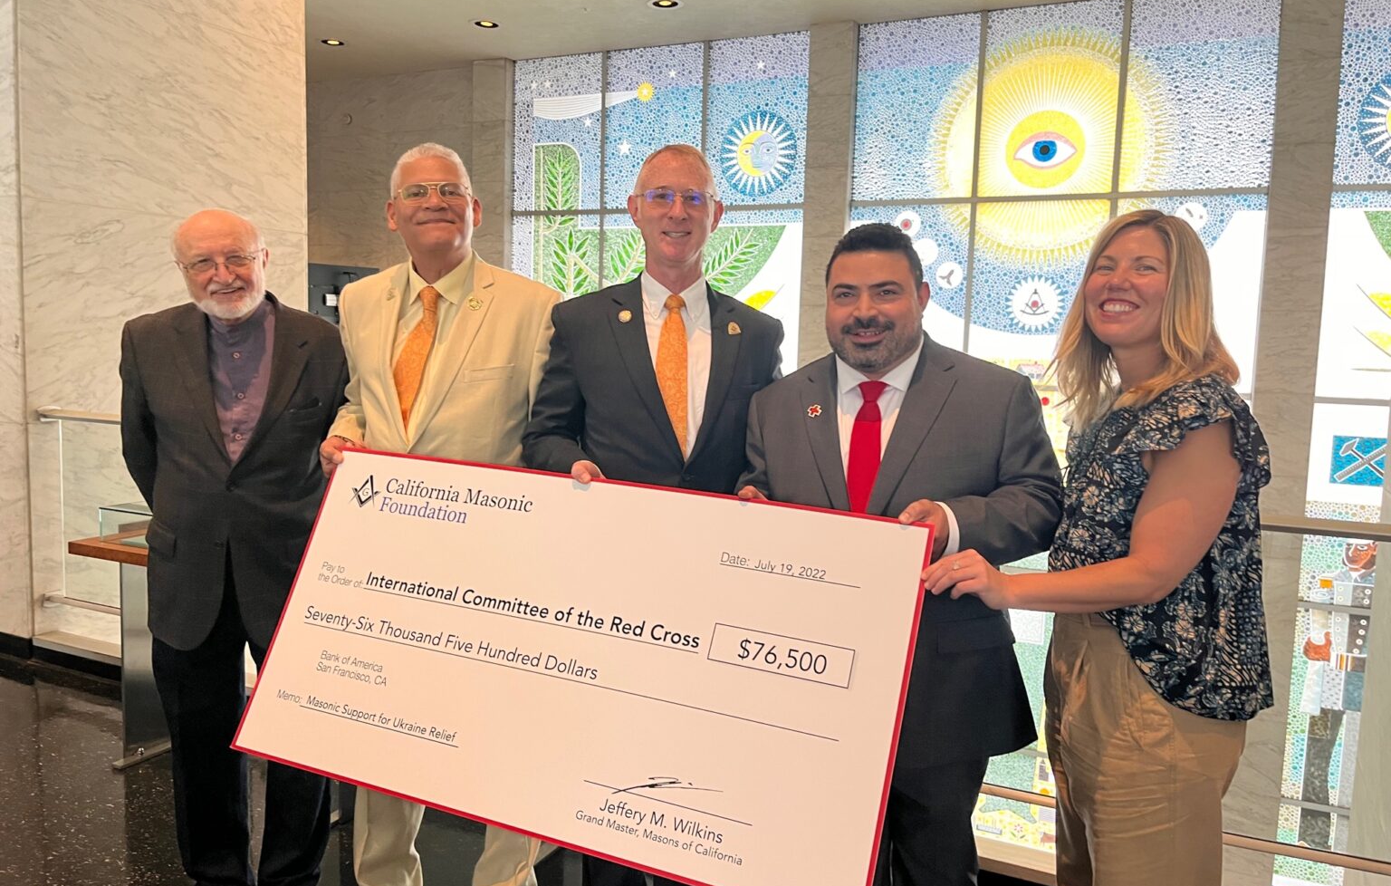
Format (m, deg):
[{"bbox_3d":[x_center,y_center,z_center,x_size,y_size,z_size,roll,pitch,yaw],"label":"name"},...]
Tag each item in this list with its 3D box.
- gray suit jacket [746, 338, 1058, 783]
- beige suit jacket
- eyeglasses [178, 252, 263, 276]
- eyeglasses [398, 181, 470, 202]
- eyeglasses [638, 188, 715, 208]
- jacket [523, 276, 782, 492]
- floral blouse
[{"bbox_3d":[0.353,0.185,1.810,0.560,0.740,0.370,4,6,24],"label":"gray suit jacket"},{"bbox_3d":[-0.513,-0.019,2.223,0.510,0.750,0.340,2,5,9],"label":"beige suit jacket"},{"bbox_3d":[-0.999,-0.379,2.200,0.142,0.042,0.140,-9,17,-20],"label":"eyeglasses"},{"bbox_3d":[-0.532,-0.508,2.130,0.140,0.045,0.140,1,5,-10],"label":"eyeglasses"},{"bbox_3d":[-0.039,-0.490,2.090,0.140,0.042,0.140,1,5,-2],"label":"eyeglasses"},{"bbox_3d":[-0.081,0.046,2.127,0.540,0.750,0.360,1,5,-4],"label":"jacket"},{"bbox_3d":[0.735,0.161,1.650,0.310,0.550,0.410,-1,6,-24],"label":"floral blouse"}]

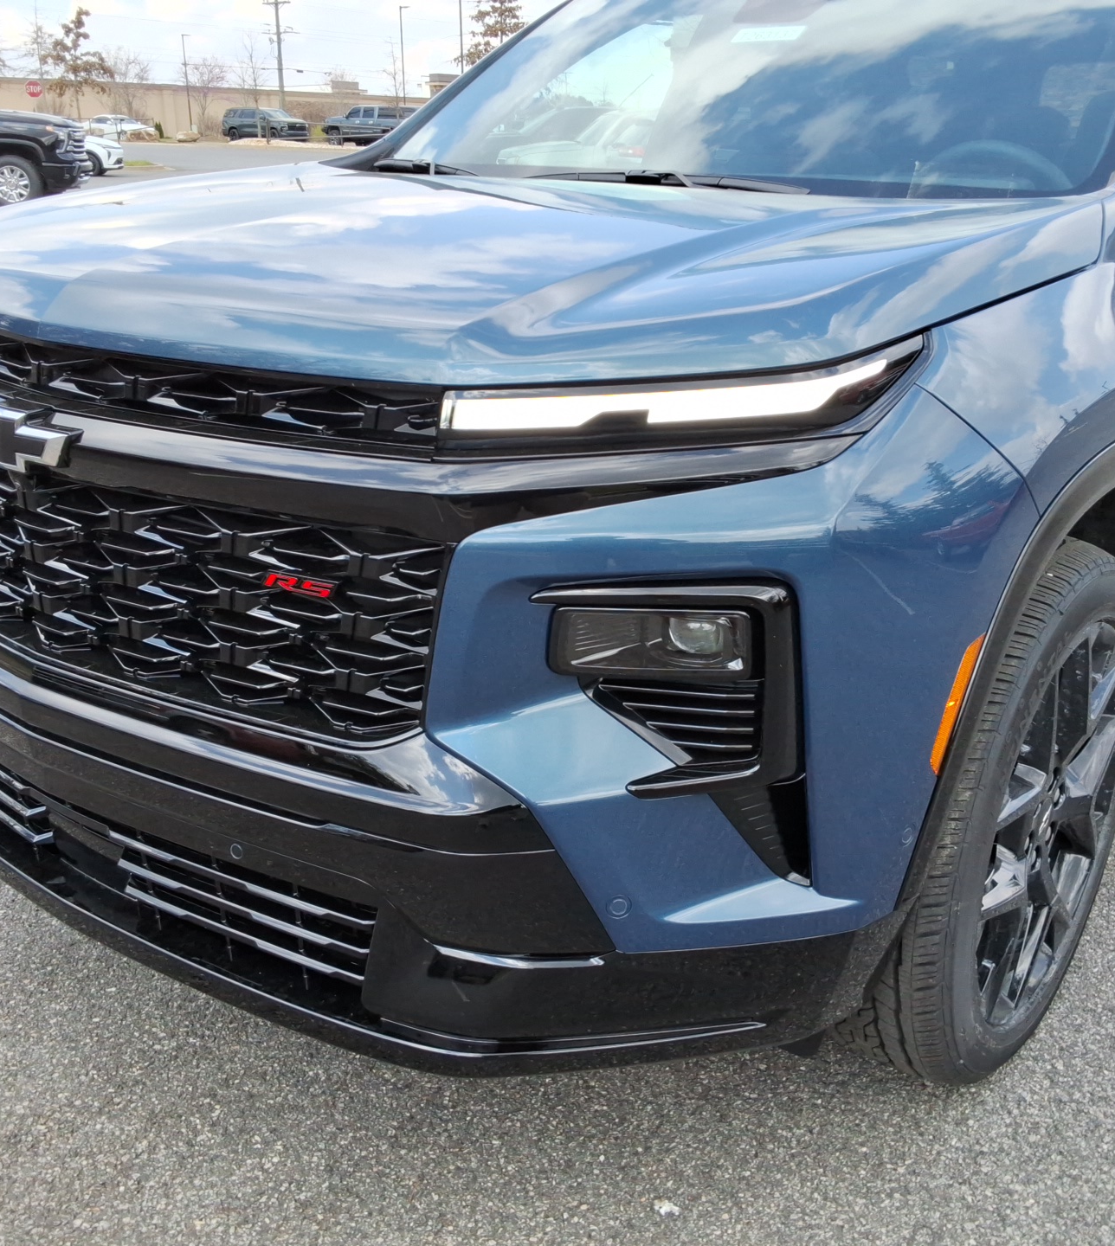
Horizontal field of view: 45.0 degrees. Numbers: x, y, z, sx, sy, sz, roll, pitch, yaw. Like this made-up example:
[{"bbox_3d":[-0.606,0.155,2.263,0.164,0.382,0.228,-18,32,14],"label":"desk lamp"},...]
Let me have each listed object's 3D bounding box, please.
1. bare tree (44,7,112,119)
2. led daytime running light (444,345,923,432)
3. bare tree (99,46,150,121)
[{"bbox_3d":[-23.223,-26.540,64.996,3.264,5.940,3.264,-6,21,-17],"label":"bare tree"},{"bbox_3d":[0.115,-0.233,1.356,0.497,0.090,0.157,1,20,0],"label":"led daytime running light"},{"bbox_3d":[-25.449,-31.240,79.145,3.287,5.060,3.287,-6,21,-16],"label":"bare tree"}]

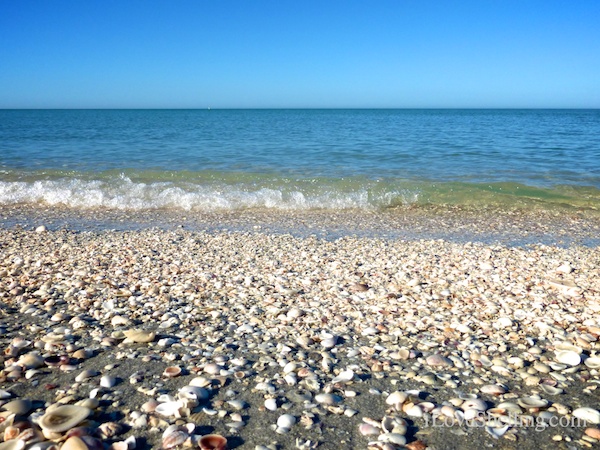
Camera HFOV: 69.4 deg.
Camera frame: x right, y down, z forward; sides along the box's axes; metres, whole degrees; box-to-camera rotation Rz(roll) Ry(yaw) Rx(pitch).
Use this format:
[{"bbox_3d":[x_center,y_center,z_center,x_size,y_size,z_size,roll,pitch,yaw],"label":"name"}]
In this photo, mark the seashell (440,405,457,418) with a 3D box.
[{"bbox_3d":[0.235,0.295,0.684,0.023,0.009,0.018,7,16,24],"label":"seashell"}]

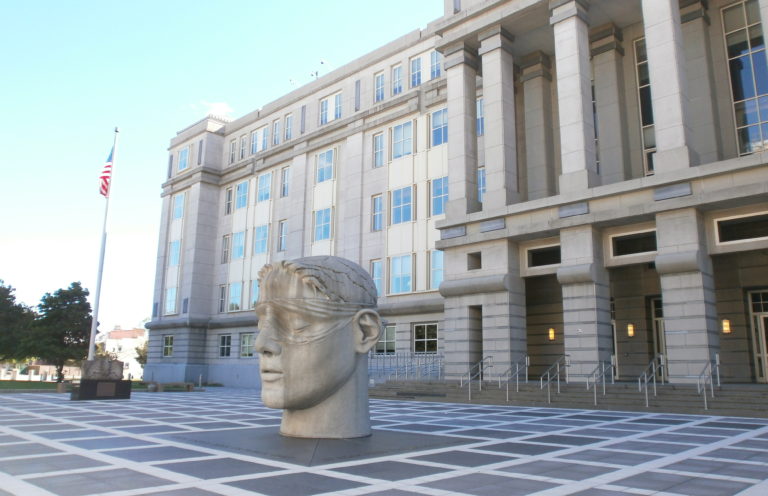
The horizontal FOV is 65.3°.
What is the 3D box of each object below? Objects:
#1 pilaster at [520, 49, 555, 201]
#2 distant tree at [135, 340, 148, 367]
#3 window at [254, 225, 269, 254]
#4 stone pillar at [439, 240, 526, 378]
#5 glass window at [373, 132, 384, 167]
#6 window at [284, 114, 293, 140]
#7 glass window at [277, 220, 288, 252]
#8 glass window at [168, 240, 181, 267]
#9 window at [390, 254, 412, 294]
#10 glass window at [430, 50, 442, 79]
[{"bbox_3d":[7.556,-5.513,28.883,1.100,7.873,1.050,-11,-16,43],"label":"pilaster"},{"bbox_3d":[-30.100,13.800,75.000,3.400,4.800,3.400,-11,-16,43],"label":"distant tree"},{"bbox_3d":[-8.879,-0.587,43.628,1.580,2.031,0.150,-11,-16,42],"label":"window"},{"bbox_3d":[4.114,2.690,25.106,3.129,5.557,1.400,-11,-16,42],"label":"stone pillar"},{"bbox_3d":[-0.319,-6.191,38.053,0.950,2.130,0.200,-11,-16,43],"label":"glass window"},{"bbox_3d":[-6.844,-8.687,43.298,0.720,1.970,0.180,-11,-17,42],"label":"window"},{"bbox_3d":[-7.348,-0.838,44.223,0.988,2.337,0.200,-11,-16,43],"label":"glass window"},{"bbox_3d":[-18.161,0.505,51.986,1.850,2.336,0.200,-11,-16,43],"label":"glass window"},{"bbox_3d":[1.000,1.495,33.349,1.500,2.140,0.180,-11,-17,42],"label":"window"},{"bbox_3d":[3.156,-11.001,36.076,0.826,1.889,0.200,-11,-16,43],"label":"glass window"}]

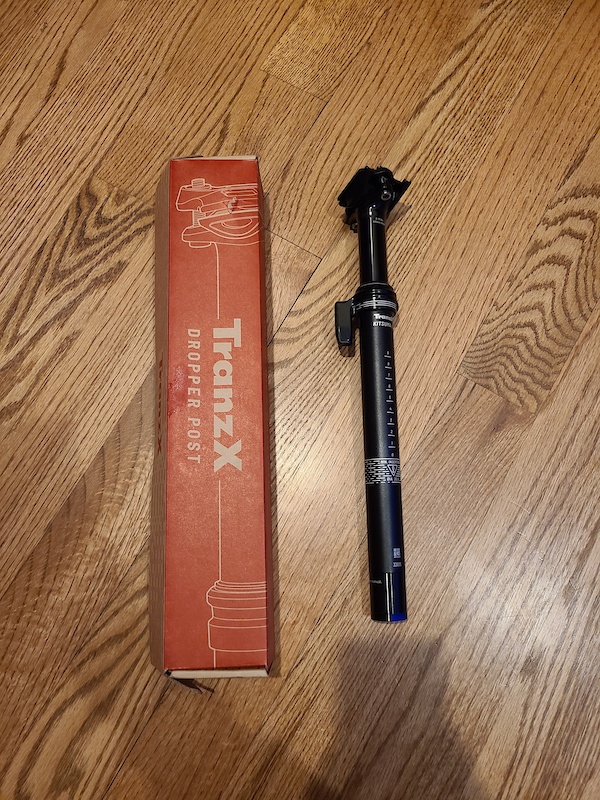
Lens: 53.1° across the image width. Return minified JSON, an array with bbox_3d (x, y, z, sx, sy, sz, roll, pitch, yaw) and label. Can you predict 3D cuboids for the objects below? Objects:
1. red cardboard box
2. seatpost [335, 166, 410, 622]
[{"bbox_3d":[-0.078,0.003,0.529,0.095,0.058,0.437,-2,80,-1],"label":"red cardboard box"},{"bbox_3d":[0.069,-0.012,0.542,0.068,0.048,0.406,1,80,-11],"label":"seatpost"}]

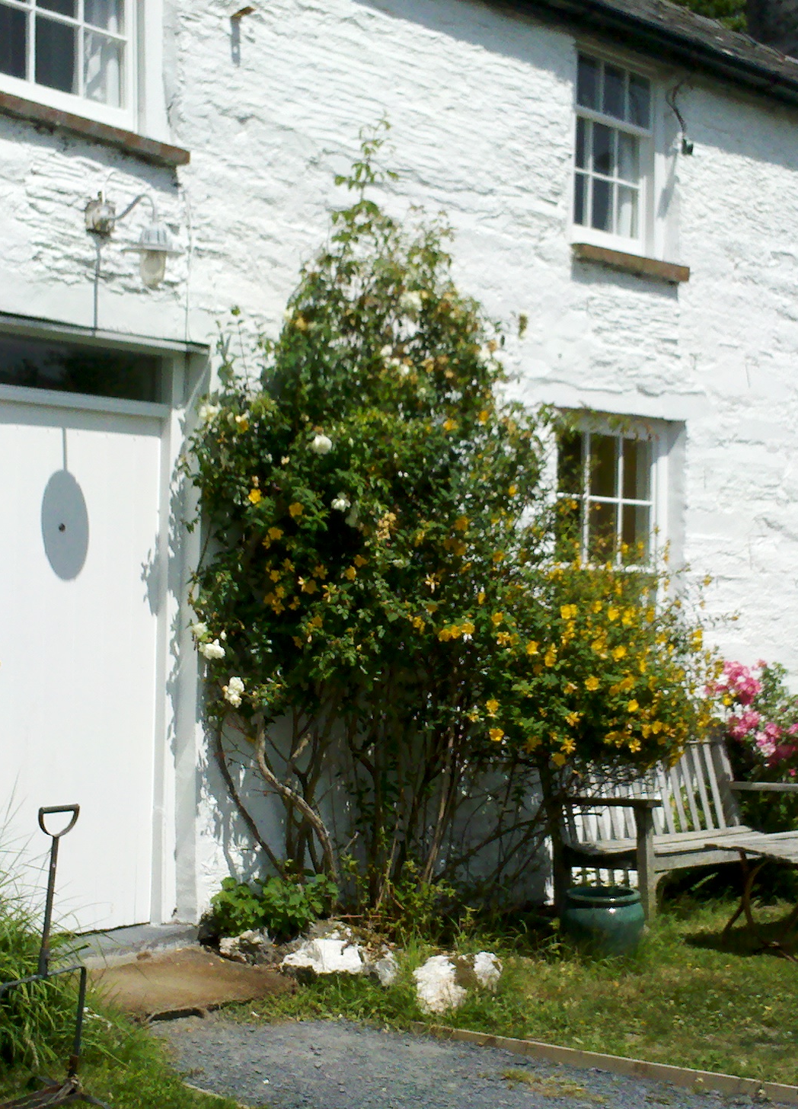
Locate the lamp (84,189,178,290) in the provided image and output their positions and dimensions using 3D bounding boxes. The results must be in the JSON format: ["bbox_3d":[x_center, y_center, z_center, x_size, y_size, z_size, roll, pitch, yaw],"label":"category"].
[{"bbox_3d":[-1.019,-1.179,5.895,0.210,0.350,0.400,3,-2,-42],"label":"lamp"}]

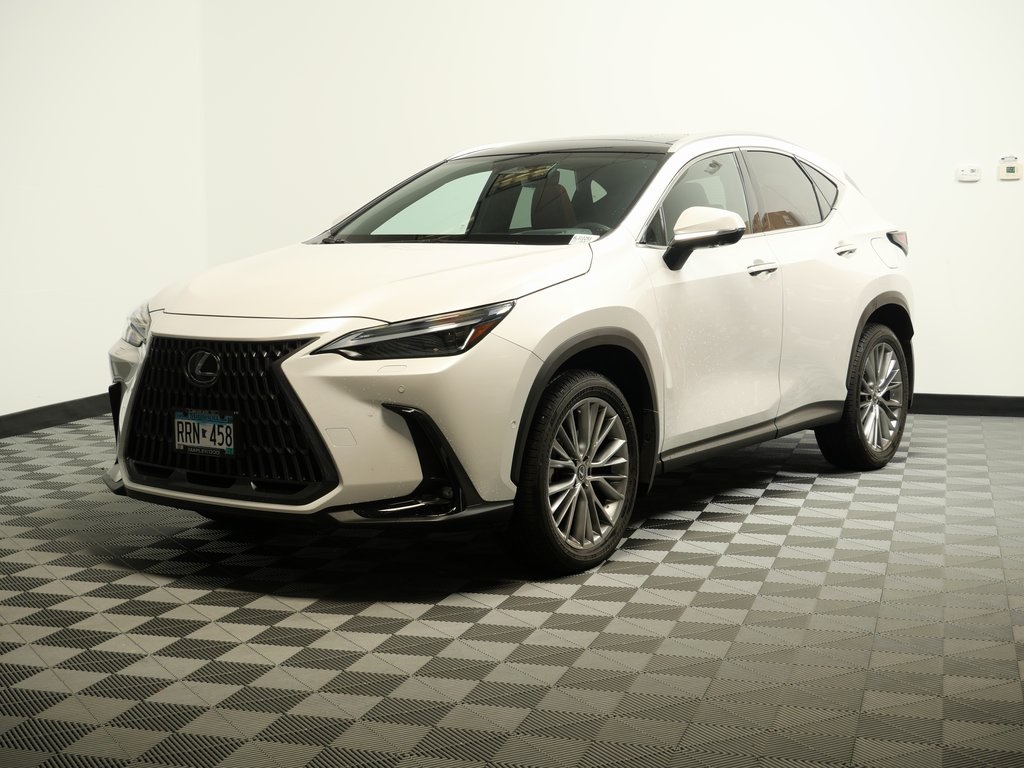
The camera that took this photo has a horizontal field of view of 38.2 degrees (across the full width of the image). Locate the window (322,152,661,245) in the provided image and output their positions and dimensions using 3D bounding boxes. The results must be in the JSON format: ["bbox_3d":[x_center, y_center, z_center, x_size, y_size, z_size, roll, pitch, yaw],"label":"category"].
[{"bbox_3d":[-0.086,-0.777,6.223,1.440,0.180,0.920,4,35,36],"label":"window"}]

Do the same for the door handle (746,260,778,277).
[{"bbox_3d":[1.077,-0.491,6.316,0.055,0.057,0.280,4,8,36],"label":"door handle"}]

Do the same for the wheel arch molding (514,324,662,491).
[{"bbox_3d":[0.267,0.130,5.275,0.110,0.670,0.900,4,8,36],"label":"wheel arch molding"}]

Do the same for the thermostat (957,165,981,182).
[{"bbox_3d":[2.927,-1.349,9.482,0.154,0.112,0.035,1,6,16],"label":"thermostat"}]

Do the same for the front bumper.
[{"bbox_3d":[-0.824,0.113,5.284,1.840,0.720,0.750,4,8,36],"label":"front bumper"}]

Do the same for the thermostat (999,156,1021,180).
[{"bbox_3d":[3.167,-1.368,9.409,0.143,0.153,0.035,1,6,16],"label":"thermostat"}]

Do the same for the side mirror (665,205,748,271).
[{"bbox_3d":[0.744,-0.564,5.742,0.240,0.240,0.270,4,8,36],"label":"side mirror"}]

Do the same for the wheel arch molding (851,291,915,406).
[{"bbox_3d":[1.842,-0.152,7.437,0.110,0.630,0.960,4,8,36],"label":"wheel arch molding"}]

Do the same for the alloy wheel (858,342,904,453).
[{"bbox_3d":[1.791,0.066,7.499,0.190,0.546,0.546,4,8,36],"label":"alloy wheel"}]

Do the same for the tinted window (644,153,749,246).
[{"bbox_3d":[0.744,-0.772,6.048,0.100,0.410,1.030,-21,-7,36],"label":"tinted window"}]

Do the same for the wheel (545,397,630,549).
[{"bbox_3d":[0.208,0.313,5.339,0.190,0.546,0.546,4,8,36],"label":"wheel"}]

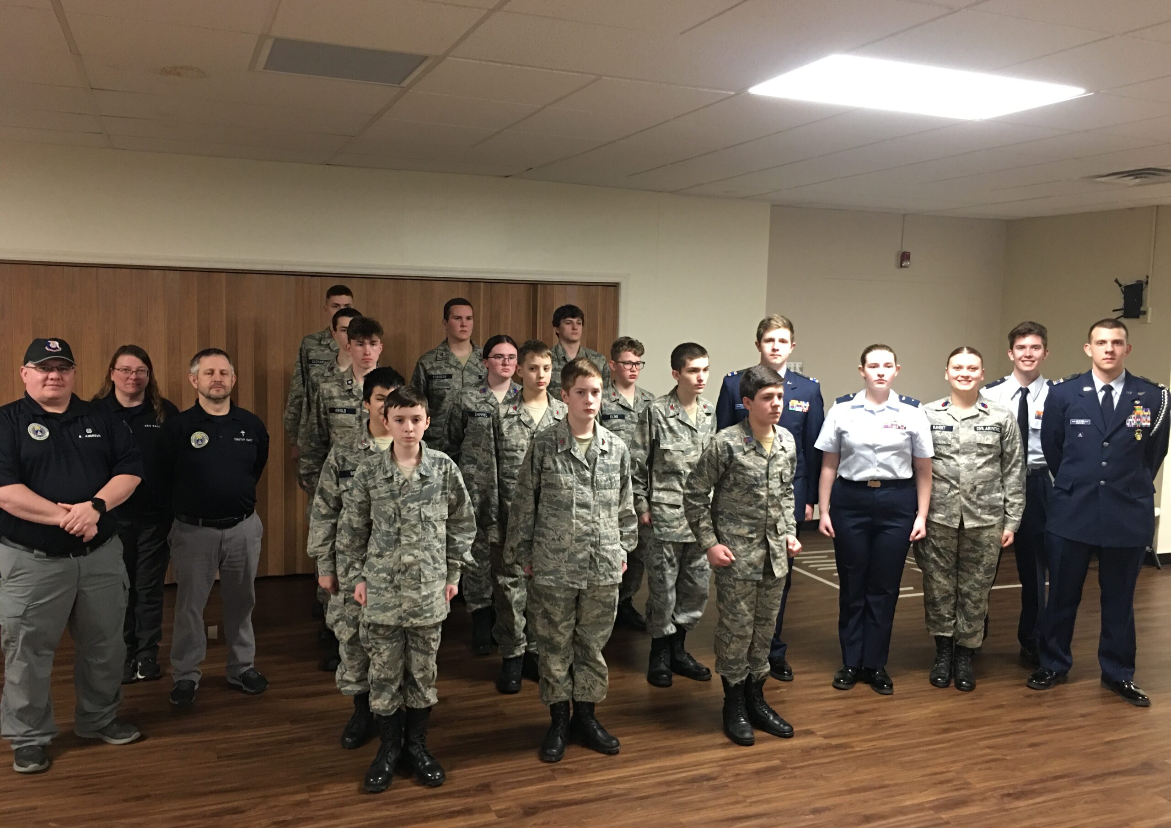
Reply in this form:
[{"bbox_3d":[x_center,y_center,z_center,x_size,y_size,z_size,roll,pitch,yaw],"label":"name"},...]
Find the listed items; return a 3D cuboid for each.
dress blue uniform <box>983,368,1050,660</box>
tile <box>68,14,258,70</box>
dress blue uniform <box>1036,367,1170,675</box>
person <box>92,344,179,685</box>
[{"bbox_3d":[2.302,0.523,5.059,0.500,1.468,0.280,3,6,22],"label":"dress blue uniform"},{"bbox_3d":[-1.476,-1.293,3.452,0.605,0.020,0.605,-2,7,-23],"label":"tile"},{"bbox_3d":[2.496,0.550,4.739,0.530,1.526,0.340,4,7,28],"label":"dress blue uniform"},{"bbox_3d":[-2.140,0.466,4.668,0.470,1.590,0.320,-1,7,-24],"label":"person"}]

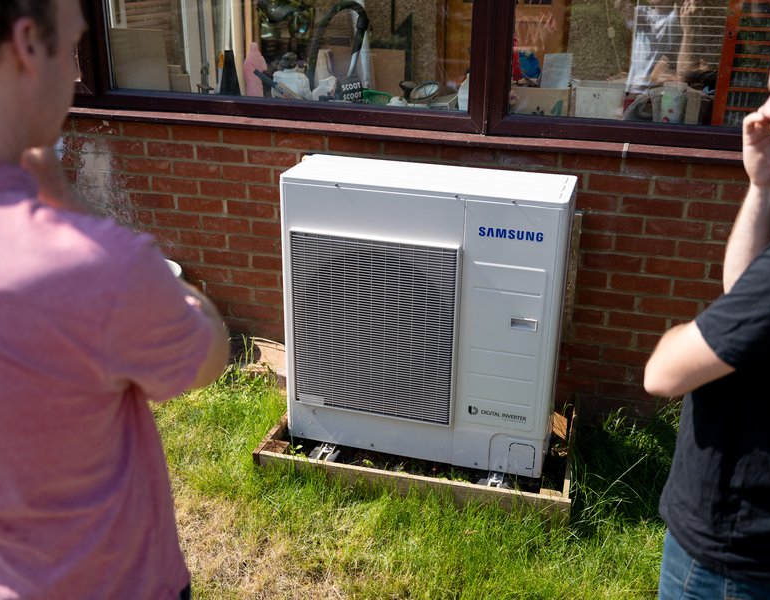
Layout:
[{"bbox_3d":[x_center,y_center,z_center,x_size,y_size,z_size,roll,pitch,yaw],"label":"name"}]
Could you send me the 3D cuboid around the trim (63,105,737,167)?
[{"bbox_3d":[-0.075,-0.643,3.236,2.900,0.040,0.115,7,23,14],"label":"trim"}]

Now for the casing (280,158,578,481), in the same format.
[{"bbox_3d":[0.145,0.047,3.028,0.940,0.998,0.330,7,24,14],"label":"casing"}]

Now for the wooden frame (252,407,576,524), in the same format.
[{"bbox_3d":[0.152,0.540,3.236,1.120,0.100,0.670,6,23,12],"label":"wooden frame"}]

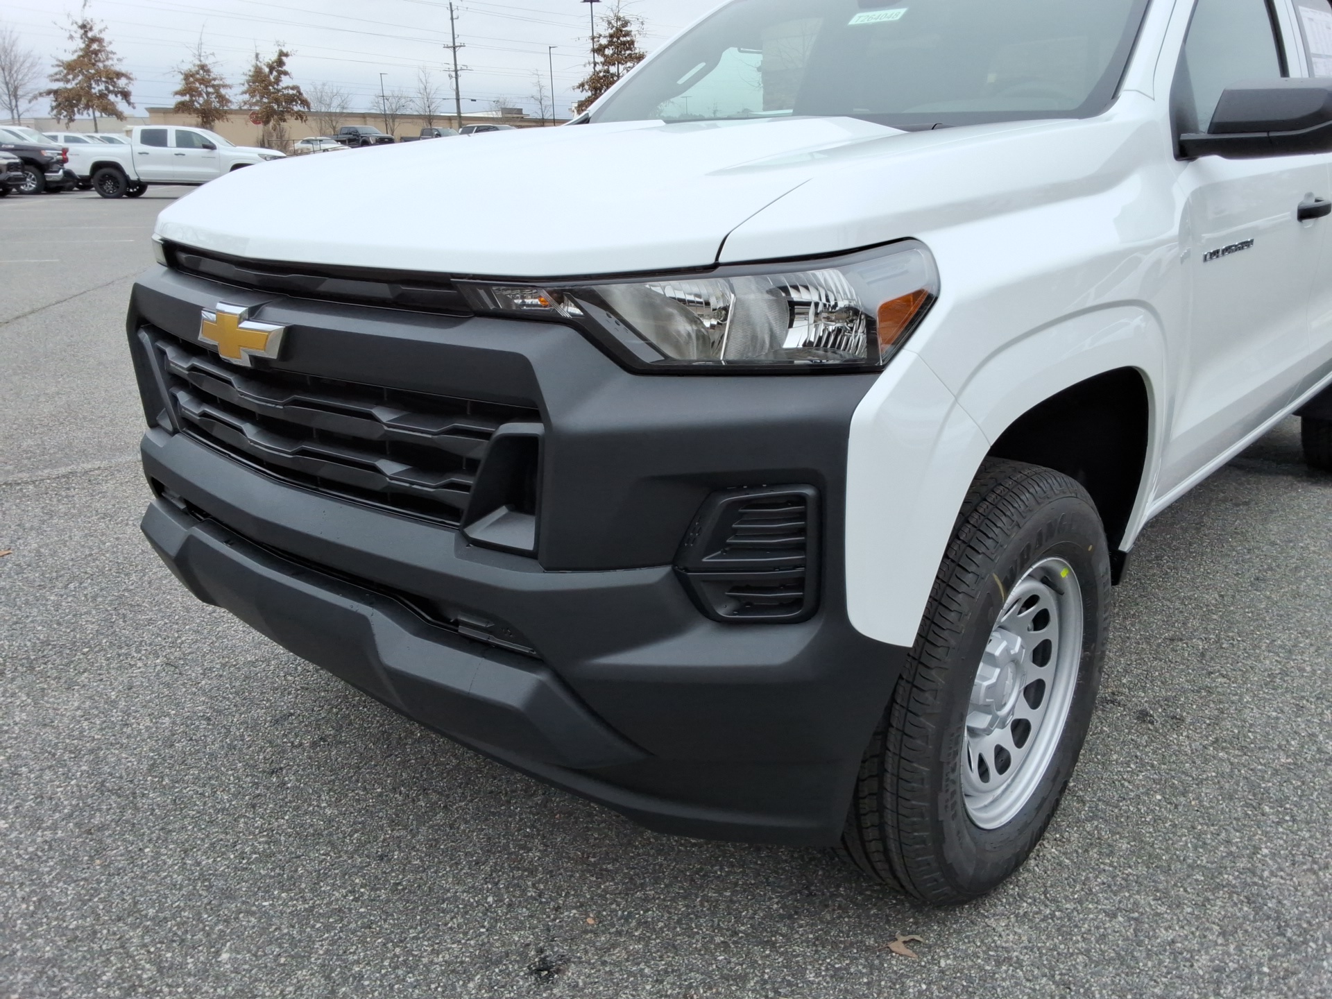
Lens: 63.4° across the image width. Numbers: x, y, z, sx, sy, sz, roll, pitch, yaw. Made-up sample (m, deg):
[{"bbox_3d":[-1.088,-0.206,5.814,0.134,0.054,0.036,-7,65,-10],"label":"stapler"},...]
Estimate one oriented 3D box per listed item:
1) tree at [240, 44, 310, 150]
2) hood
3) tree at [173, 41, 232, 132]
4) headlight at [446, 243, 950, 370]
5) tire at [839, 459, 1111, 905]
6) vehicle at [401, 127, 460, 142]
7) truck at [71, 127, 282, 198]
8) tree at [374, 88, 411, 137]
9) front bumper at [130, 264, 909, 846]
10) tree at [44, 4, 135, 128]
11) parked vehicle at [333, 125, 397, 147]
[{"bbox_3d":[-18.515,-18.204,50.776,3.220,5.840,3.220,-7,19,-18],"label":"tree"},{"bbox_3d":[-0.213,-0.606,2.034,1.480,0.230,1.300,14,24,40],"label":"hood"},{"bbox_3d":[-21.497,-17.928,49.693,2.770,6.130,2.770,-8,19,-21],"label":"tree"},{"bbox_3d":[0.033,-0.246,1.381,0.510,0.160,0.360,14,24,40],"label":"headlight"},{"bbox_3d":[0.520,0.297,1.878,0.260,0.755,0.755,14,24,40],"label":"tire"},{"bbox_3d":[-15.567,-24.025,72.558,5.700,1.900,2.000,14,24,39],"label":"vehicle"},{"bbox_3d":[-12.500,-8.710,27.820,5.410,1.800,1.920,-4,18,-7],"label":"truck"},{"bbox_3d":[-21.502,-29.274,84.547,2.960,5.640,2.960,-5,19,-12],"label":"tree"},{"bbox_3d":[-0.525,-0.007,1.851,1.870,0.770,0.480,14,24,40],"label":"front bumper"},{"bbox_3d":[-22.010,-15.299,41.077,3.510,6.580,3.510,-10,20,-25],"label":"tree"},{"bbox_3d":[-20.333,-24.114,72.433,2.030,1.950,5.880,-18,24,-40],"label":"parked vehicle"}]

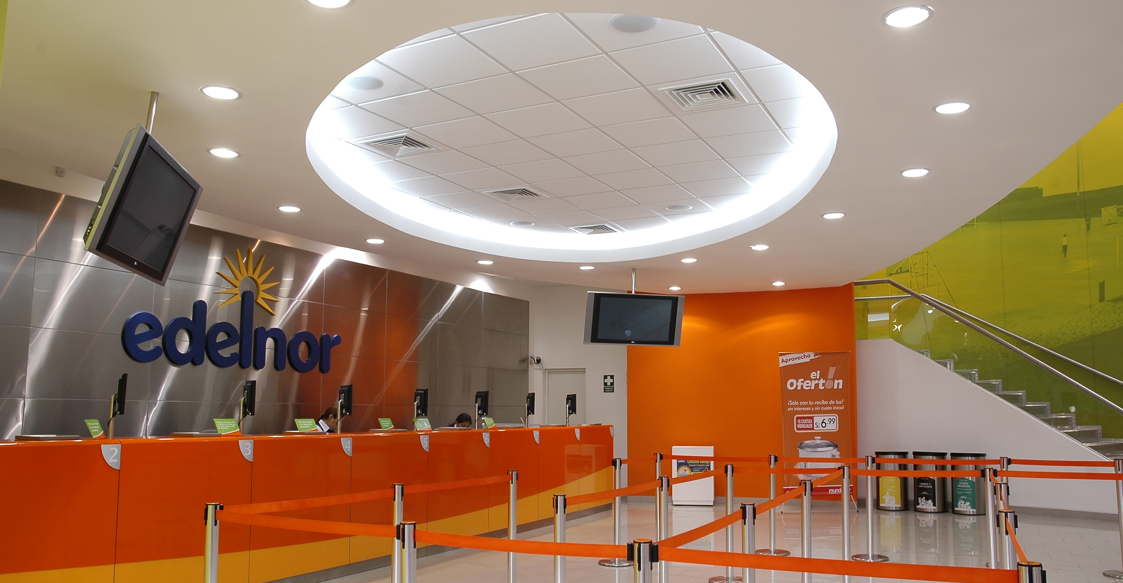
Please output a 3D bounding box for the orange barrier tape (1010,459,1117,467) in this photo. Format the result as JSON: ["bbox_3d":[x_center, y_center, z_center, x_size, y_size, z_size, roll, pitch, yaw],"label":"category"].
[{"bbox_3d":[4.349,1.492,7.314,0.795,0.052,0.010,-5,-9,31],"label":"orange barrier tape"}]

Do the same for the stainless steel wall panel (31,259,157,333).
[{"bbox_3d":[-4.364,0.086,7.897,0.030,0.618,1.185,-4,-9,27],"label":"stainless steel wall panel"}]

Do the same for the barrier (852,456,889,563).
[{"bbox_3d":[2.930,2.062,8.036,0.348,0.957,0.348,-3,-8,19],"label":"barrier"}]

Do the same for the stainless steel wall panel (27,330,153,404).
[{"bbox_3d":[-4.358,0.699,7.815,0.030,0.619,1.188,-4,-9,27],"label":"stainless steel wall panel"}]

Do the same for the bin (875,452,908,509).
[{"bbox_3d":[4.614,2.647,11.755,0.455,0.805,0.450,-5,-9,32],"label":"bin"}]

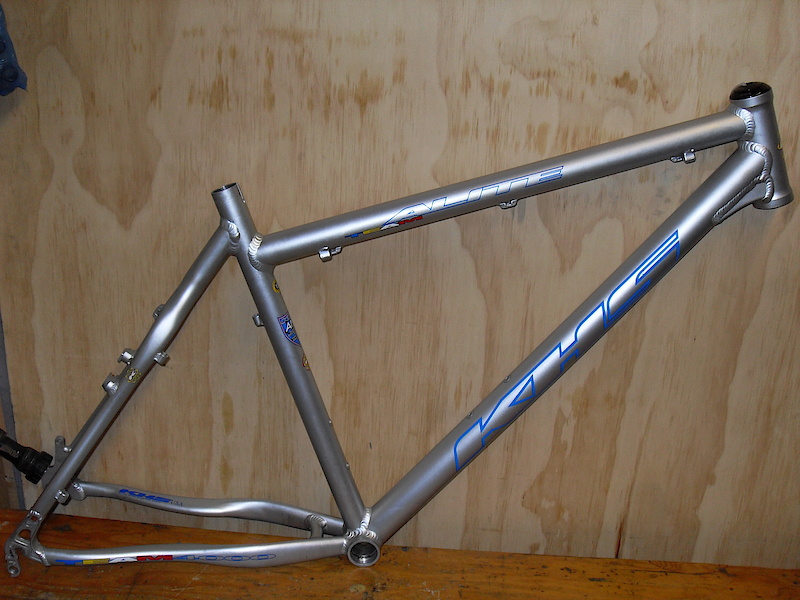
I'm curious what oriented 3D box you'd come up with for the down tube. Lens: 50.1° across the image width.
[{"bbox_3d":[0.183,0.070,1.029,0.047,0.647,0.046,40,14,-14],"label":"down tube"}]

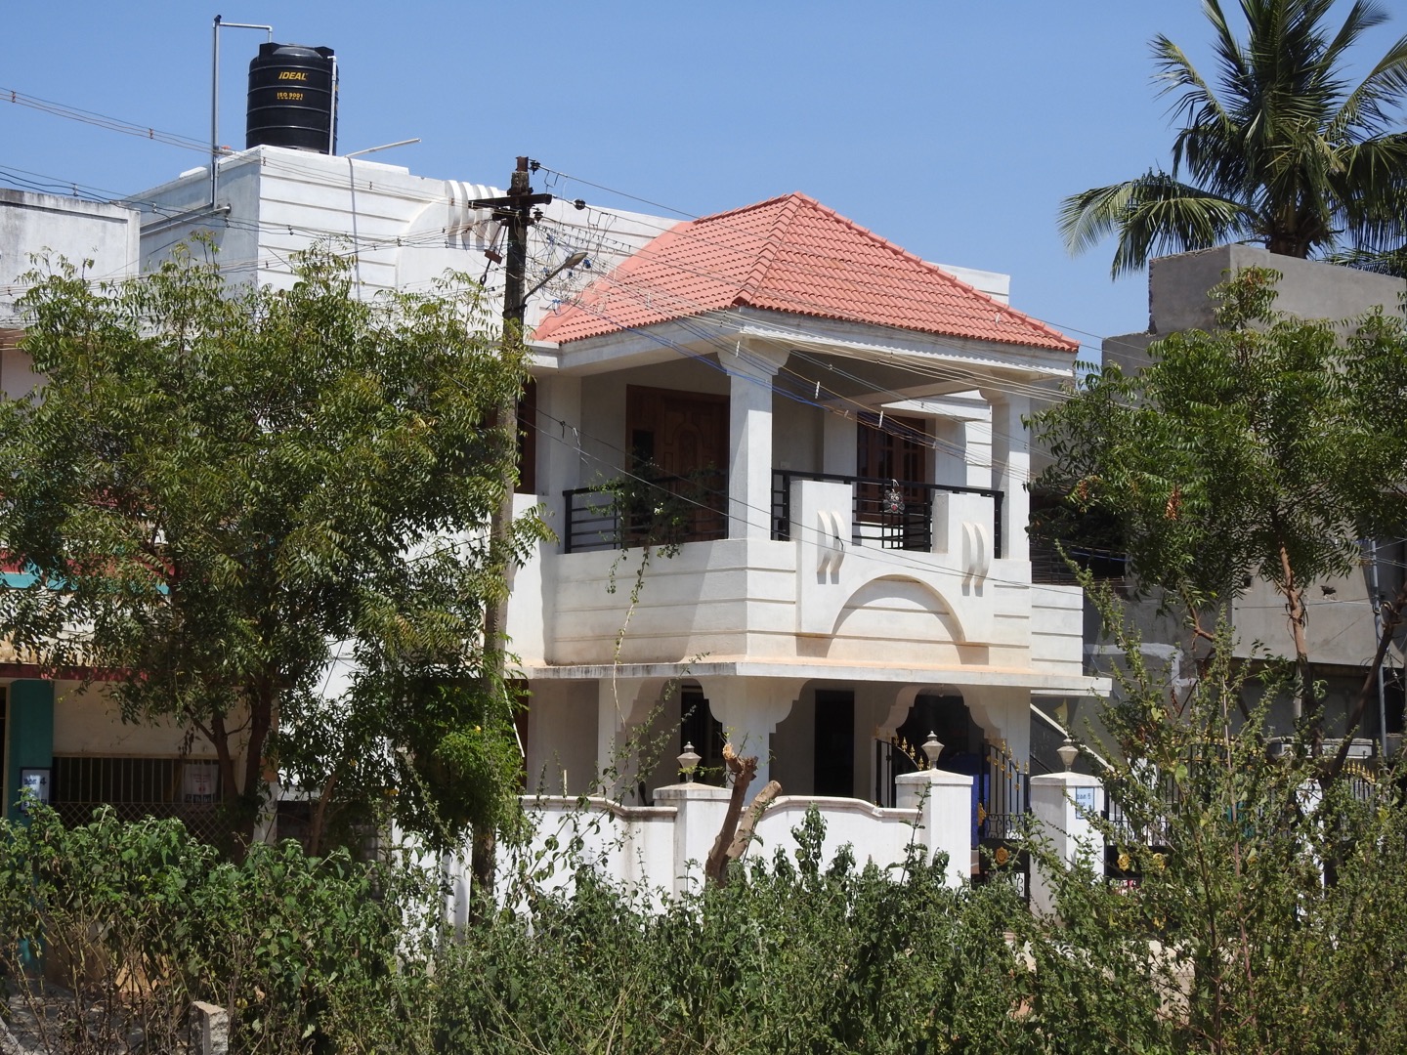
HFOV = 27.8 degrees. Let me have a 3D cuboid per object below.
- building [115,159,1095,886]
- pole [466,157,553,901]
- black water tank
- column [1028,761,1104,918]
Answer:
[{"bbox_3d":[-1.365,0.388,32.648,10.200,7.590,10.000,5,-7,-36],"label":"building"},{"bbox_3d":[-1.665,0.183,23.334,0.720,6.550,0.300,0,-6,27],"label":"pole"},{"bbox_3d":[-4.407,-4.601,30.500,0.980,1.200,0.980,1,-6,0],"label":"black water tank"},{"bbox_3d":[3.554,3.184,27.757,0.490,1.580,0.490,5,-7,-36],"label":"column"}]

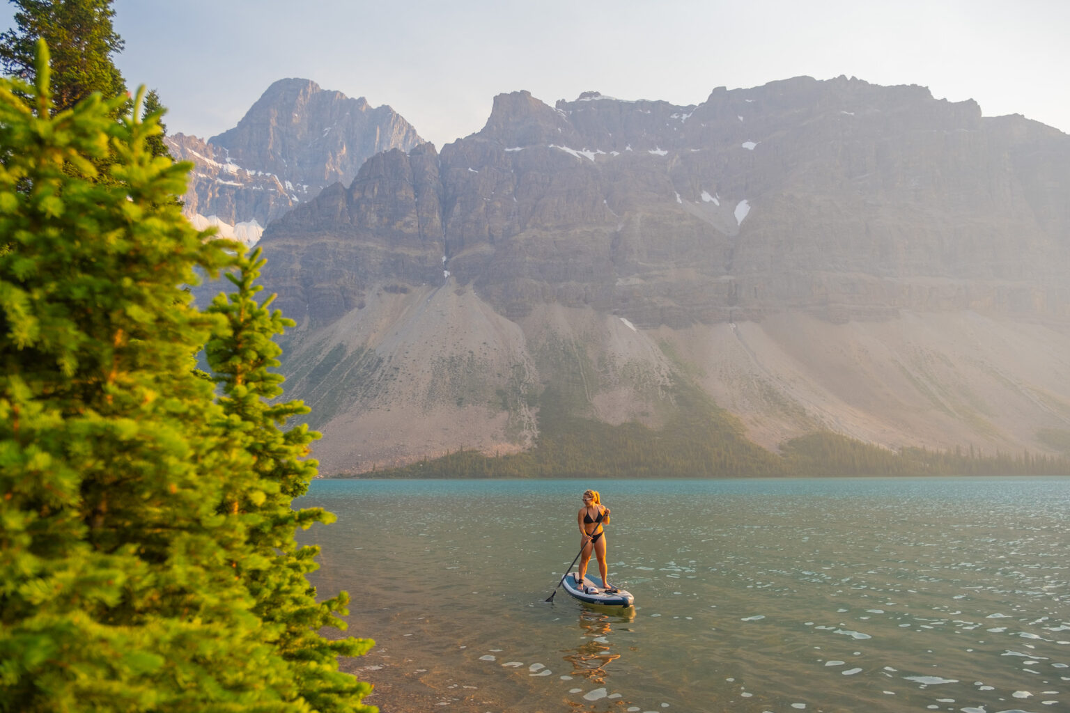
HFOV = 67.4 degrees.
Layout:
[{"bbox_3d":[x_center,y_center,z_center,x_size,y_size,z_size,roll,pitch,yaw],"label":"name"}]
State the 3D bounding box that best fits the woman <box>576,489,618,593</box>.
[{"bbox_3d":[1.022,3.107,13.588,0.600,1.650,0.450,0,-9,-3],"label":"woman"}]

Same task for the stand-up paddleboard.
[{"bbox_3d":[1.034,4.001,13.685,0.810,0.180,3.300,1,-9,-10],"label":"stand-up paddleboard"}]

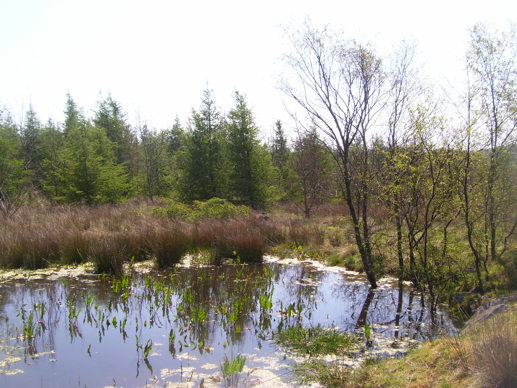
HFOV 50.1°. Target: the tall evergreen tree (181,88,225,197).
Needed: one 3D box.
[{"bbox_3d":[-2.786,-2.432,28.000,2.330,5.830,2.210,0,3,0],"label":"tall evergreen tree"}]

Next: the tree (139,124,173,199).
[{"bbox_3d":[-5.777,-1.879,31.000,1.900,4.300,1.900,0,1,0],"label":"tree"}]

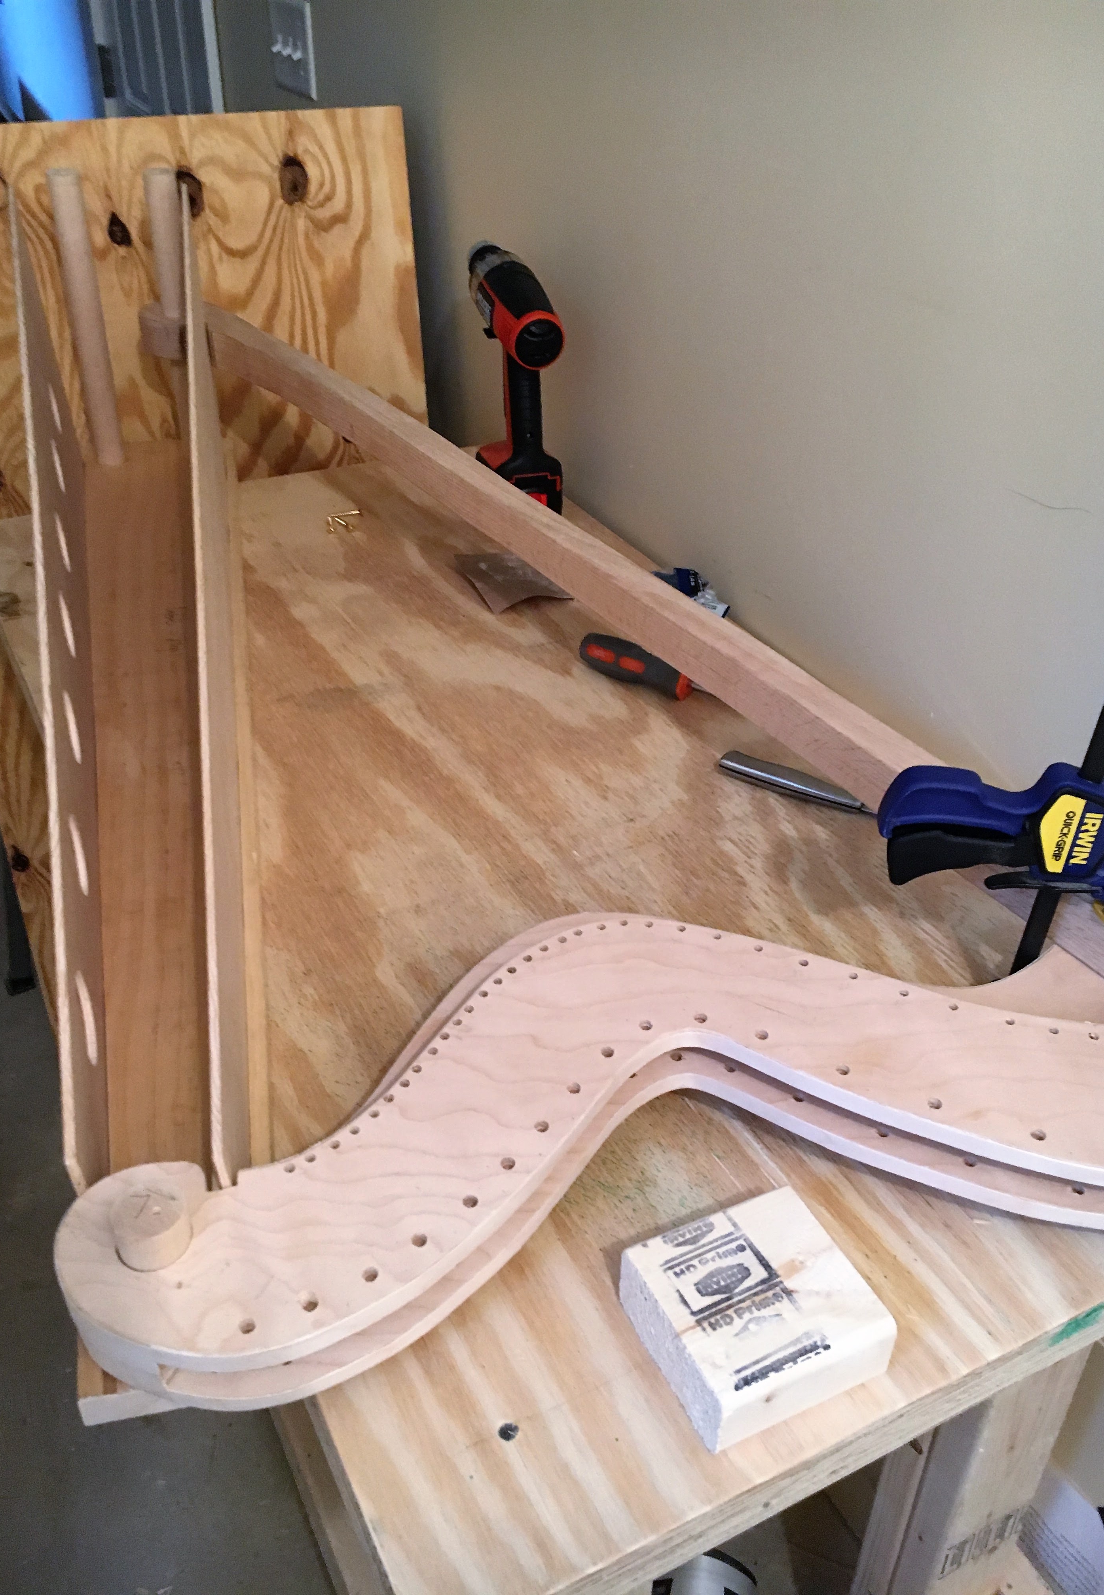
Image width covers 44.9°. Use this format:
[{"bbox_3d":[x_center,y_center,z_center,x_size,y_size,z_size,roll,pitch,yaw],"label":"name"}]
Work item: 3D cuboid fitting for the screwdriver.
[{"bbox_3d":[0.116,-0.098,1.145,0.205,0.034,0.034,18,38,22],"label":"screwdriver"}]

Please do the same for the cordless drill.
[{"bbox_3d":[-0.050,-0.454,1.463,0.072,0.242,0.197,-11,37,-18],"label":"cordless drill"}]

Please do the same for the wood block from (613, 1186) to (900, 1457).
[{"bbox_3d":[0.098,0.248,0.645,0.097,0.038,0.089,-14,38,-22],"label":"wood block"}]

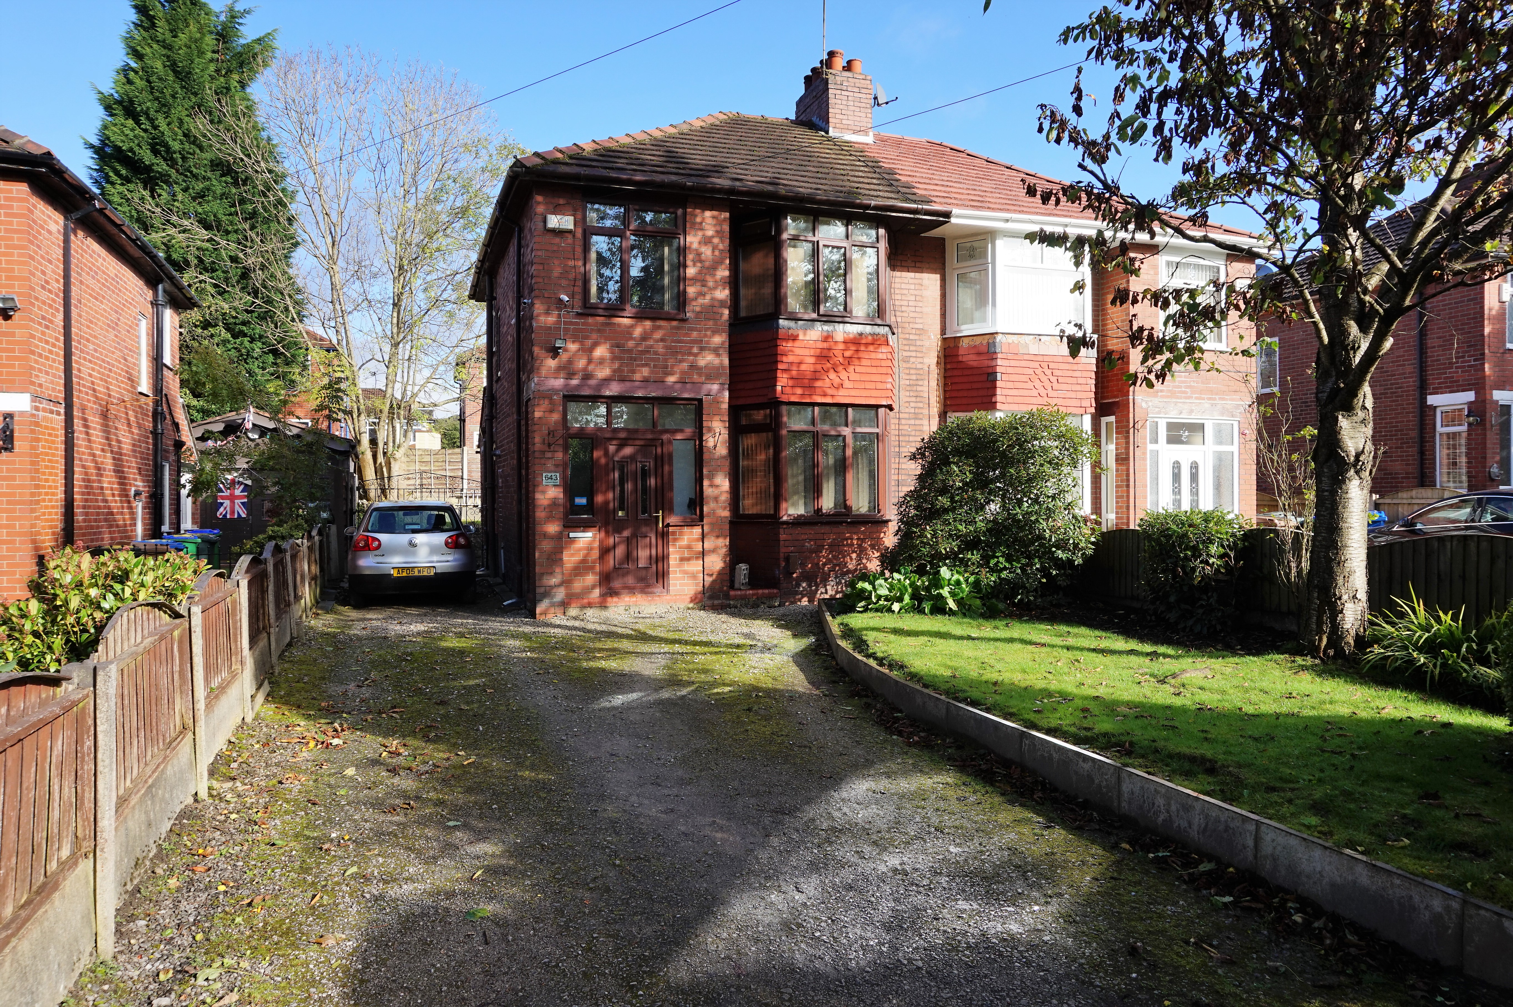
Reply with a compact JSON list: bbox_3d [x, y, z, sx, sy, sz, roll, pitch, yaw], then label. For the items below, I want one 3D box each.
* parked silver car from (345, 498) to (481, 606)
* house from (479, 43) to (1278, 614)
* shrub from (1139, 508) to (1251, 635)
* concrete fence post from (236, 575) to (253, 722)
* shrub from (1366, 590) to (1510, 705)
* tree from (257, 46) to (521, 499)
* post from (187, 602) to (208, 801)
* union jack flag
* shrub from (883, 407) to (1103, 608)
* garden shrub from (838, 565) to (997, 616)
[{"bbox_3d":[-5.428,0.698,15.882,1.780,1.480,4.200,-1,0,-19],"label":"parked silver car"},{"bbox_3d":[1.384,-3.361,18.317,12.140,9.510,8.200,-1,0,-19],"label":"house"},{"bbox_3d":[4.111,0.582,9.450,1.000,1.140,0.920,-1,0,-19],"label":"shrub"},{"bbox_3d":[-3.592,1.012,7.050,0.100,1.000,0.100,-1,0,-19],"label":"concrete fence post"},{"bbox_3d":[4.571,0.878,6.780,0.930,0.600,0.880,-1,0,-19],"label":"shrub"},{"bbox_3d":[-9.102,-5.175,25.000,6.600,12.200,6.200,-1,0,-19],"label":"tree"},{"bbox_3d":[-2.921,1.031,5.250,0.100,1.010,0.100,-1,0,-19],"label":"post"},{"bbox_3d":[-10.805,-0.115,20.799,0.551,0.878,0.030,-1,0,-19],"label":"union jack flag"},{"bbox_3d":[2.747,0.003,11.800,2.450,2.280,2.200,-1,0,-19],"label":"shrub"},{"bbox_3d":[1.799,0.916,11.000,1.700,0.500,0.850,0,0,0],"label":"garden shrub"}]

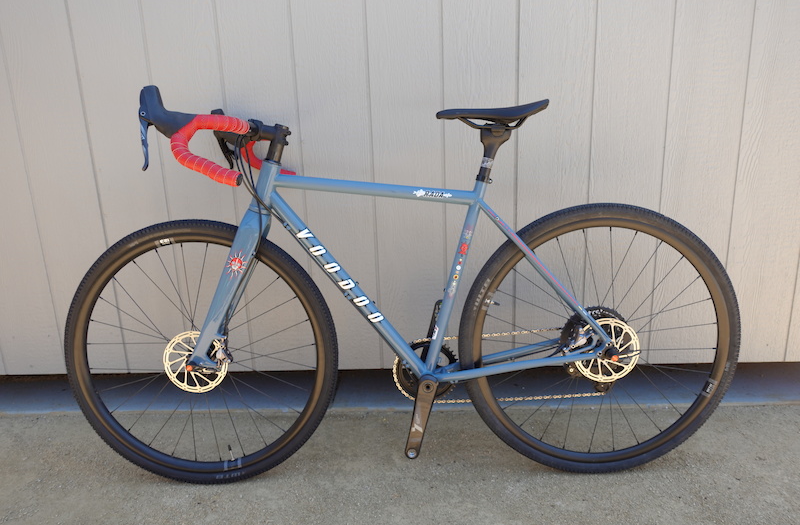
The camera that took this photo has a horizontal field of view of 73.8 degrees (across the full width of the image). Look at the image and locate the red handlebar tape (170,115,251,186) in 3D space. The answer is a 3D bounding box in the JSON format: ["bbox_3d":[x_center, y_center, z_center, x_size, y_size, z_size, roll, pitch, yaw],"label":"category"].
[{"bbox_3d":[-0.379,-0.234,1.129,0.150,0.152,0.219,-2,9,1],"label":"red handlebar tape"}]

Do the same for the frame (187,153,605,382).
[{"bbox_3d":[-0.015,0.029,1.319,1.037,0.584,0.156,-2,9,1],"label":"frame"}]

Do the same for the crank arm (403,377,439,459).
[{"bbox_3d":[0.050,0.380,1.312,0.042,0.214,0.033,13,9,-1],"label":"crank arm"}]

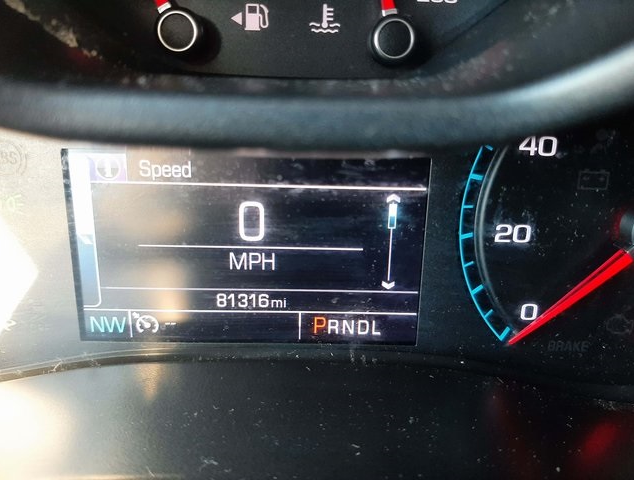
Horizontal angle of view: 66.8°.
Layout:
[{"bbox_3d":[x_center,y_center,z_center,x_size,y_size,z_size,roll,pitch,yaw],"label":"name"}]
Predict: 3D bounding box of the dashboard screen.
[{"bbox_3d":[-0.018,0.002,0.136,0.096,0.054,0.010,1,14,-2],"label":"dashboard screen"}]

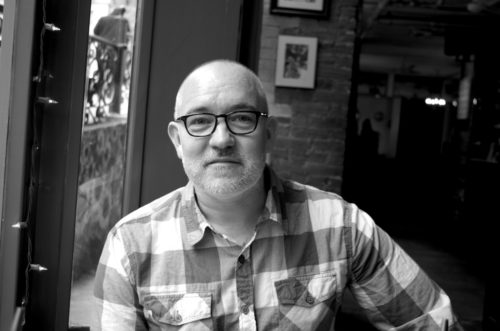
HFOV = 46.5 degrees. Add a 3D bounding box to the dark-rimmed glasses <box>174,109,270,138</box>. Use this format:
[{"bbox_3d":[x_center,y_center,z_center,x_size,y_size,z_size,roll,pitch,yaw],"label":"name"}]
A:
[{"bbox_3d":[-0.050,-0.068,1.035,0.145,0.047,0.145,-3,1,-3],"label":"dark-rimmed glasses"}]

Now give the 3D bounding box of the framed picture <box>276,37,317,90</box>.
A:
[{"bbox_3d":[0.279,-0.622,3.490,0.235,0.307,0.024,5,2,0],"label":"framed picture"}]

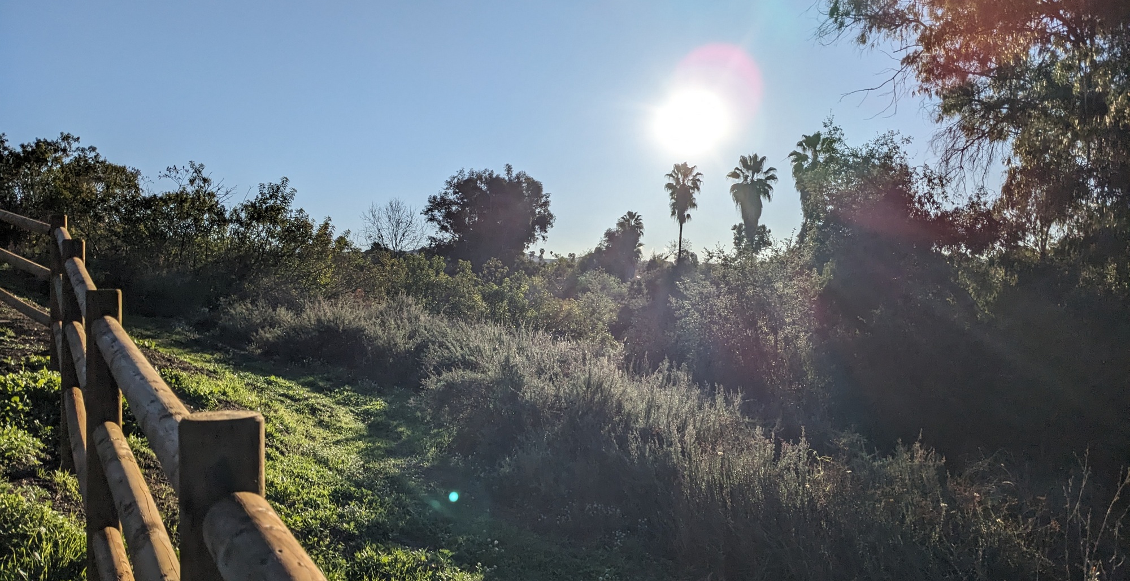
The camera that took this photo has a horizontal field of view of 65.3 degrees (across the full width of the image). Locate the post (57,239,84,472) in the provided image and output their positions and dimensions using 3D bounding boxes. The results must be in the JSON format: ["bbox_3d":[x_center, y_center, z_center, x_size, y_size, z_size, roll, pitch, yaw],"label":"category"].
[{"bbox_3d":[-2.904,0.383,5.200,0.108,1.380,0.108,0,2,-24],"label":"post"}]

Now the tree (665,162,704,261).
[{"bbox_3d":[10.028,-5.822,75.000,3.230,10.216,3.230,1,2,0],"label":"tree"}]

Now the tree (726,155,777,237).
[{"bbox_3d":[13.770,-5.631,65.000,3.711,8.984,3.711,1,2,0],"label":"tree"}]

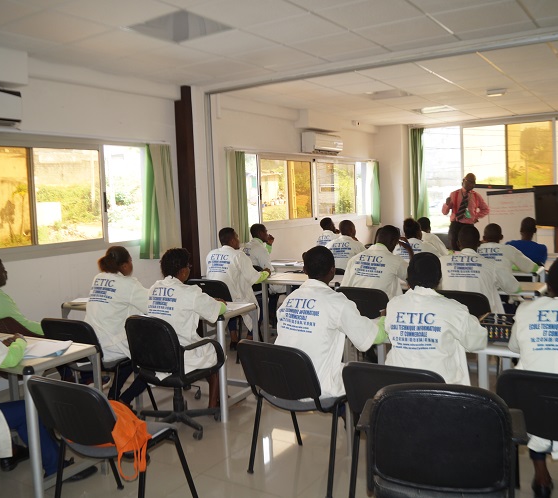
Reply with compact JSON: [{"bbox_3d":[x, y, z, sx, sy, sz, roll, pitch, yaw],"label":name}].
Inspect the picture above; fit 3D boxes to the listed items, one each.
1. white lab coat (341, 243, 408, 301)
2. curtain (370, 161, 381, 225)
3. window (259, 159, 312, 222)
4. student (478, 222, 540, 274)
[{"bbox_3d":[0.847,0.330,4.744,0.570,0.720,0.520,2,7,34],"label":"white lab coat"},{"bbox_3d":[1.864,-1.084,10.891,0.130,1.240,0.460,2,7,34],"label":"curtain"},{"bbox_3d":[0.133,-0.877,8.397,0.060,0.890,1.470,2,7,34],"label":"window"},{"bbox_3d":[2.153,0.351,5.518,0.620,1.190,0.720,2,7,34],"label":"student"}]

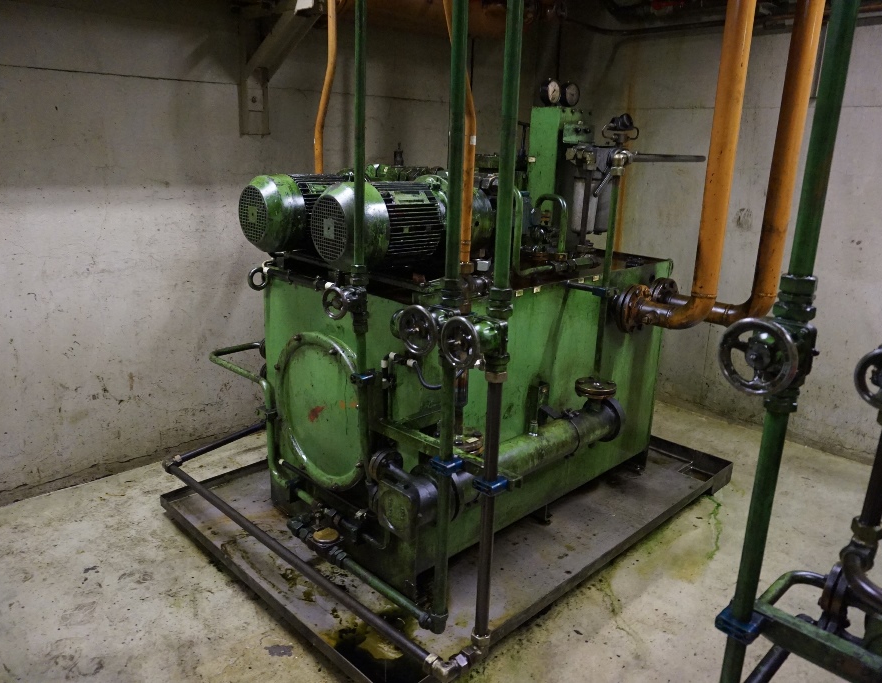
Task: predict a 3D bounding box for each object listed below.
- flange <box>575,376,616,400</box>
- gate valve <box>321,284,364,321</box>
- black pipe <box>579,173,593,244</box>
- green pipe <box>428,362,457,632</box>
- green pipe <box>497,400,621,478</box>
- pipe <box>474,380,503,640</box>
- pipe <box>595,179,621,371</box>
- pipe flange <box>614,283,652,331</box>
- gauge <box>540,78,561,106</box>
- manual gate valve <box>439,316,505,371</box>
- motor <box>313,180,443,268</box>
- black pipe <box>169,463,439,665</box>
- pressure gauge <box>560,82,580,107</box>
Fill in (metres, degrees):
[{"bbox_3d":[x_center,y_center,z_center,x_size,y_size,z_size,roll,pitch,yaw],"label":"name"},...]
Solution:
[{"bbox_3d":[0.606,0.181,2.662,0.157,0.043,0.157,1,16,0],"label":"flange"},{"bbox_3d":[-0.276,-0.122,2.066,0.100,0.103,0.140,16,21,42],"label":"gate valve"},{"bbox_3d":[0.583,-0.534,2.741,0.028,0.281,0.028,16,21,42],"label":"black pipe"},{"bbox_3d":[0.010,0.455,1.930,0.042,0.832,0.042,16,21,42],"label":"green pipe"},{"bbox_3d":[0.434,0.370,2.543,0.779,0.138,0.138,-14,22,-43],"label":"green pipe"},{"bbox_3d":[0.129,0.482,1.864,0.037,0.794,0.037,-14,22,-43],"label":"pipe"},{"bbox_3d":[0.617,-0.230,2.534,0.027,0.744,0.027,16,21,42],"label":"pipe"},{"bbox_3d":[0.799,-0.142,2.848,0.055,0.200,0.200,16,21,42],"label":"pipe flange"},{"bbox_3d":[0.491,-1.119,3.067,0.109,0.116,0.052,-14,22,-43],"label":"gauge"},{"bbox_3d":[0.101,-0.009,1.682,0.190,0.125,0.123,-14,22,-43],"label":"manual gate valve"},{"bbox_3d":[-0.201,-0.389,2.279,0.280,0.285,0.420,16,21,42],"label":"motor"},{"bbox_3d":[-0.612,0.712,2.443,1.643,0.037,0.037,16,21,42],"label":"black pipe"},{"bbox_3d":[0.596,-1.145,3.168,0.109,0.112,0.052,-14,22,-43],"label":"pressure gauge"}]

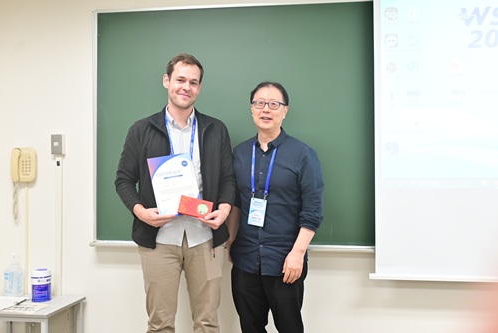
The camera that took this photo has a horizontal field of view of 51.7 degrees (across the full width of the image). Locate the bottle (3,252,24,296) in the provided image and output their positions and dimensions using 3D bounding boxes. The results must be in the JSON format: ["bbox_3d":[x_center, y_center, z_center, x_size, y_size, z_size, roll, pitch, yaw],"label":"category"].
[{"bbox_3d":[-1.409,0.643,3.080,0.087,0.252,0.084,0,-1,-7],"label":"bottle"}]

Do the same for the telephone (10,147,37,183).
[{"bbox_3d":[-1.368,-0.010,3.130,0.143,0.210,0.075,0,-1,8],"label":"telephone"}]

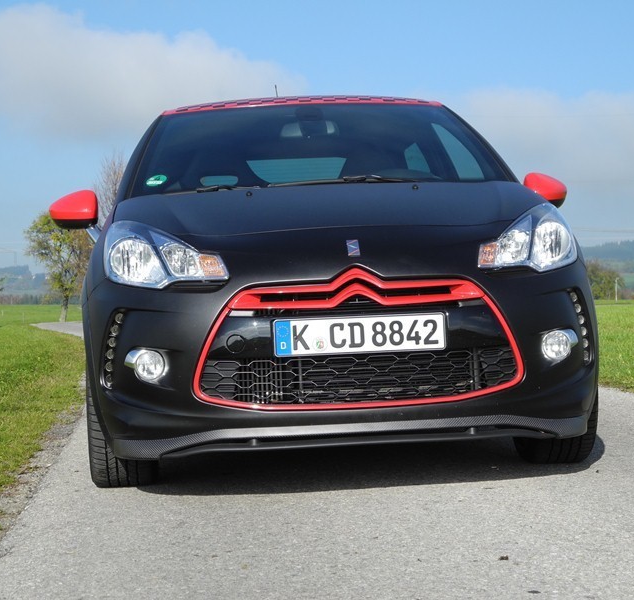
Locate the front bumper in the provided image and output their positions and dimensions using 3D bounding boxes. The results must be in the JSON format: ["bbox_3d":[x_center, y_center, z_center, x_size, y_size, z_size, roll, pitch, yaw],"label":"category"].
[{"bbox_3d":[0.114,0.169,5.556,1.710,0.590,0.600,-2,-1,-5],"label":"front bumper"}]

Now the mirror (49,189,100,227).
[{"bbox_3d":[-0.924,-0.346,6.720,0.190,0.145,0.150,-2,-1,-5],"label":"mirror"}]

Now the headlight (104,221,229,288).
[{"bbox_3d":[-0.498,-0.146,5.642,0.405,0.250,0.540,-2,-1,-5],"label":"headlight"}]

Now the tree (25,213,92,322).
[{"bbox_3d":[-10.825,-1.484,75.000,3.245,4.847,3.245,-1,0,0],"label":"tree"}]

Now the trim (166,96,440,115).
[{"bbox_3d":[-0.056,-0.790,7.027,1.130,0.067,0.330,-2,-1,-5],"label":"trim"}]

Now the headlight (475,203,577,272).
[{"bbox_3d":[0.672,-0.197,5.744,0.405,0.250,0.540,-2,-1,-5],"label":"headlight"}]

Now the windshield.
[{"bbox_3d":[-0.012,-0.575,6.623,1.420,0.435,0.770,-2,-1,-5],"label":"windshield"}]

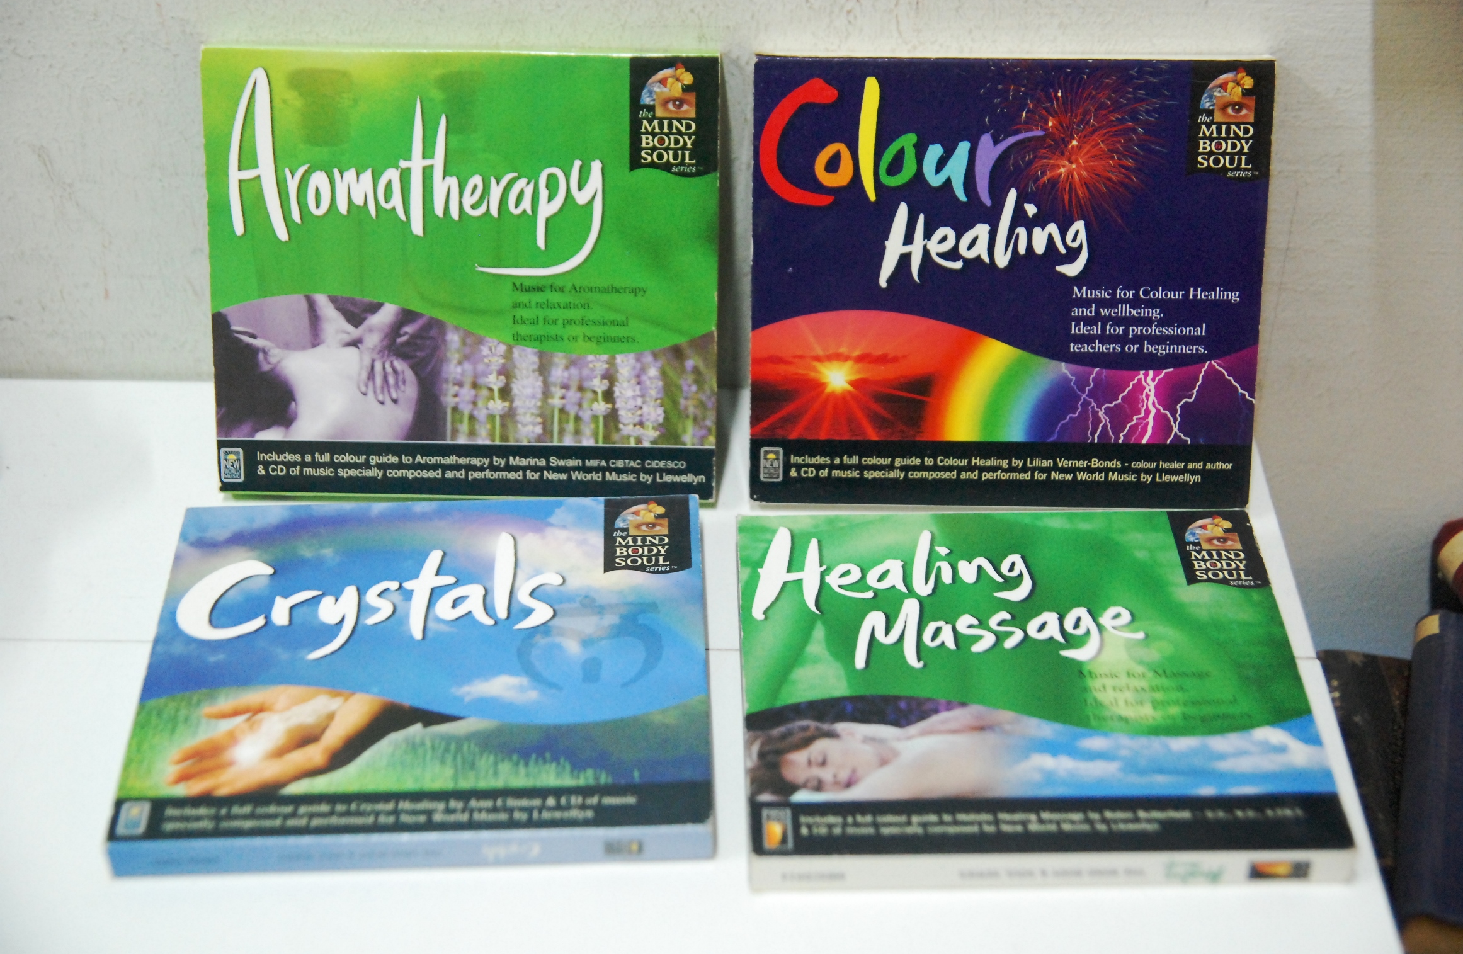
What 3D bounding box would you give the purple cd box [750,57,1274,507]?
[{"bbox_3d":[0.077,-0.055,0.656,0.142,0.126,0.012,1,14,2],"label":"purple cd box"}]

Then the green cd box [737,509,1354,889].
[{"bbox_3d":[0.074,0.054,0.598,0.142,0.012,0.126,-1,38,-2],"label":"green cd box"}]

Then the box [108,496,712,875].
[{"bbox_3d":[-0.079,0.051,0.605,0.143,0.013,0.126,-1,38,-2],"label":"box"}]

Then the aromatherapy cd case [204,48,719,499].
[{"bbox_3d":[-0.075,-0.057,0.657,0.142,0.126,0.012,1,14,1],"label":"aromatherapy cd case"}]

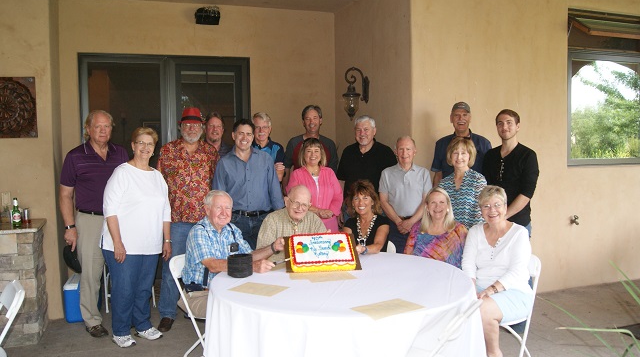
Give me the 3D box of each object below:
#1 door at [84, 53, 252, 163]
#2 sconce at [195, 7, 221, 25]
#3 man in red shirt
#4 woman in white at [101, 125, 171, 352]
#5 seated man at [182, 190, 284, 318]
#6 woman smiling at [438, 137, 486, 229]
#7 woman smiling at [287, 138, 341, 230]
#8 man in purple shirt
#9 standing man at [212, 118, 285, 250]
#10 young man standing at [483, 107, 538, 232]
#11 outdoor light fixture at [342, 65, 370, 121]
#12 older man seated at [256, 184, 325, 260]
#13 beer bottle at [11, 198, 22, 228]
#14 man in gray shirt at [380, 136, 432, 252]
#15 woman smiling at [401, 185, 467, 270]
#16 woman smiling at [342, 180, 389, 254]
[{"bbox_3d":[-1.619,-0.075,5.867,1.792,2.515,0.120,-2,4,-19],"label":"door"},{"bbox_3d":[-1.222,-1.770,5.811,0.270,0.200,0.190,-2,4,-19],"label":"sconce"},{"bbox_3d":[-1.110,0.335,4.440,0.550,1.840,0.350,-2,3,-15],"label":"man in red shirt"},{"bbox_3d":[-1.430,0.443,4.170,0.520,1.670,0.350,-4,4,-35],"label":"woman in white"},{"bbox_3d":[-0.560,0.688,3.520,0.820,1.220,0.570,2,5,44],"label":"seated man"},{"bbox_3d":[1.117,0.449,4.180,0.450,1.560,0.310,0,4,18],"label":"woman smiling"},{"bbox_3d":[-0.049,0.449,4.350,0.480,1.570,0.320,-1,4,-1],"label":"woman smiling"},{"bbox_3d":[-1.820,0.365,4.350,0.540,1.820,0.350,-3,4,-33],"label":"man in purple shirt"},{"bbox_3d":[-0.555,0.397,4.140,0.550,1.720,0.330,-1,4,-7],"label":"standing man"},{"bbox_3d":[1.475,0.343,4.160,0.500,1.750,0.330,1,4,38],"label":"young man standing"},{"bbox_3d":[0.369,-0.879,5.569,0.270,0.560,0.190,-2,4,-19],"label":"outdoor light fixture"},{"bbox_3d":[-0.150,0.670,3.600,0.560,1.230,0.800,-2,3,-15],"label":"older man seated"},{"bbox_3d":[-2.378,0.272,4.180,0.066,0.236,0.066,-2,4,-19],"label":"beer bottle"},{"bbox_3d":[0.677,0.444,4.200,0.470,1.580,0.330,0,4,9],"label":"man in gray shirt"},{"bbox_3d":[0.772,0.668,3.660,0.480,1.210,0.720,1,4,20],"label":"woman smiling"},{"bbox_3d":[0.306,0.647,3.840,0.470,1.250,0.720,0,4,7],"label":"woman smiling"}]

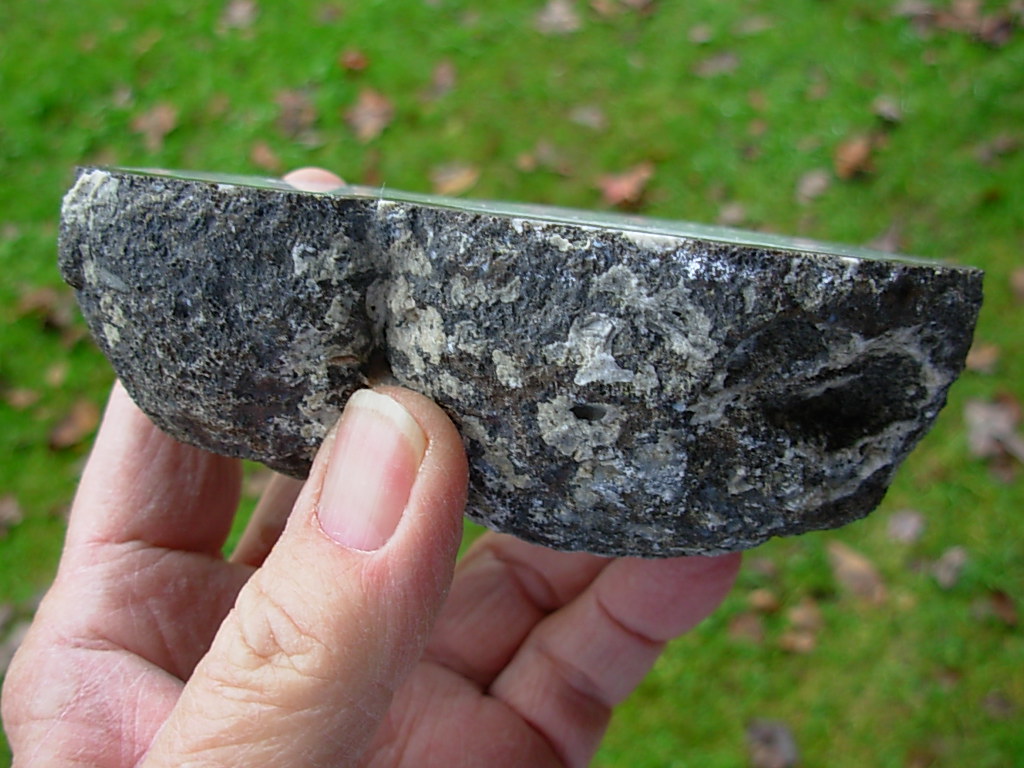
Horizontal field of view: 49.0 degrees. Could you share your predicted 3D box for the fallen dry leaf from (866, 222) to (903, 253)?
[{"bbox_3d":[0.649,-0.252,1.958,0.070,0.015,0.071,0,53,0],"label":"fallen dry leaf"}]

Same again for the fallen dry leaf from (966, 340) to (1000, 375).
[{"bbox_3d":[0.750,-0.042,1.801,0.064,0.015,0.061,0,53,0],"label":"fallen dry leaf"}]

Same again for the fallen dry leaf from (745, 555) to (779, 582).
[{"bbox_3d":[0.352,0.258,1.574,0.048,0.015,0.030,0,53,0],"label":"fallen dry leaf"}]

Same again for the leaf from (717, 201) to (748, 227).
[{"bbox_3d":[0.389,-0.301,1.995,0.055,0.015,0.057,0,53,0],"label":"leaf"}]

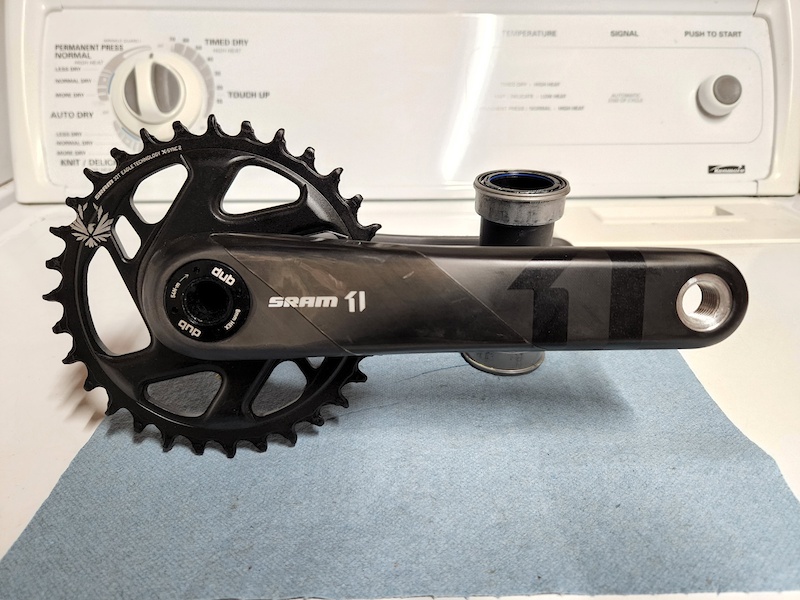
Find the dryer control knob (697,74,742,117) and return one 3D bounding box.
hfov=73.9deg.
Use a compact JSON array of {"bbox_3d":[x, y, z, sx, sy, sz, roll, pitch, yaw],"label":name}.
[{"bbox_3d":[0.305,-0.195,0.502,0.039,0.039,0.019,0,3,-2],"label":"dryer control knob"}]

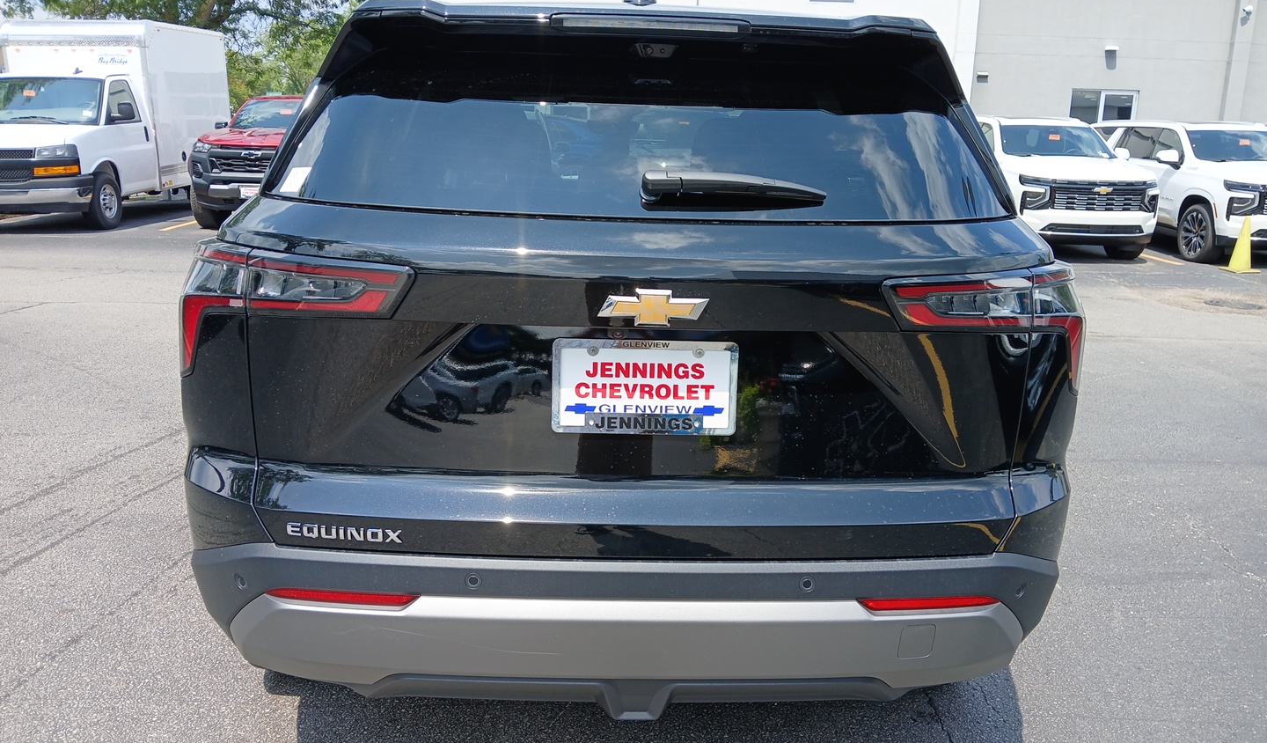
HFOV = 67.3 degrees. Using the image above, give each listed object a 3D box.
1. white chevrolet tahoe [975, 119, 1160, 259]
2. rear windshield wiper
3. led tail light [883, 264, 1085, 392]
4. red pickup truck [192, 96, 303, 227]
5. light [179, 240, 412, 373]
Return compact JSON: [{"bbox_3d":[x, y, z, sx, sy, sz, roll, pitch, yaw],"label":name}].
[{"bbox_3d":[6.305,-2.912,14.809,2.060,1.920,5.350,2,13,5],"label":"white chevrolet tahoe"},{"bbox_3d":[0.173,-0.300,1.607,0.325,0.068,0.065,1,13,-2],"label":"rear windshield wiper"},{"bbox_3d":[0.645,-0.061,1.720,0.490,0.280,0.260,1,13,-2],"label":"led tail light"},{"bbox_3d":[-5.228,-3.332,14.833,1.950,1.950,5.400,0,13,-7],"label":"red pickup truck"},{"bbox_3d":[-0.602,-0.088,1.665,0.490,0.280,0.260,1,13,-2],"label":"light"}]

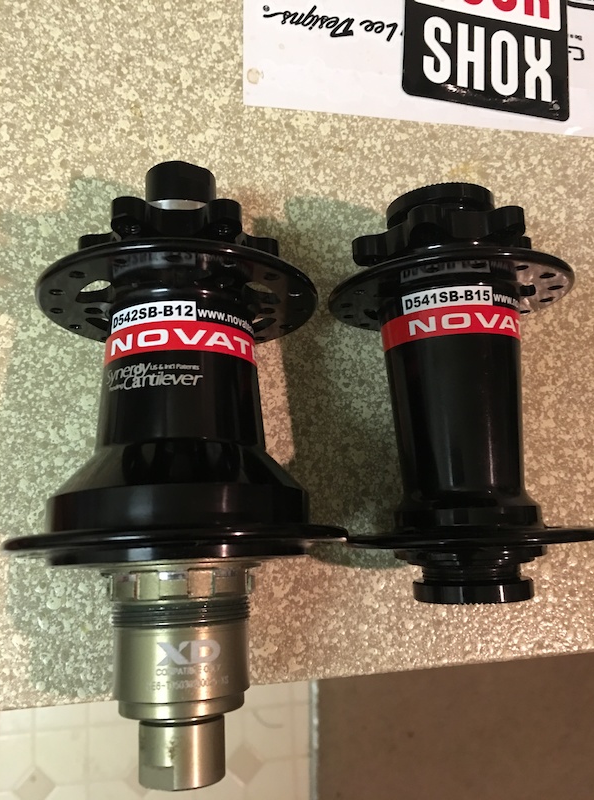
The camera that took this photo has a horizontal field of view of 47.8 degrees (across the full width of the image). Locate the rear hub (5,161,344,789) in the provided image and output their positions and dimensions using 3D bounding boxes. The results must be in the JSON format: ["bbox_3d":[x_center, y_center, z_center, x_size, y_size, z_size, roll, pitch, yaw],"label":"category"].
[{"bbox_3d":[-0.028,0.012,0.166,0.079,0.079,0.147,0,76,-9],"label":"rear hub"}]

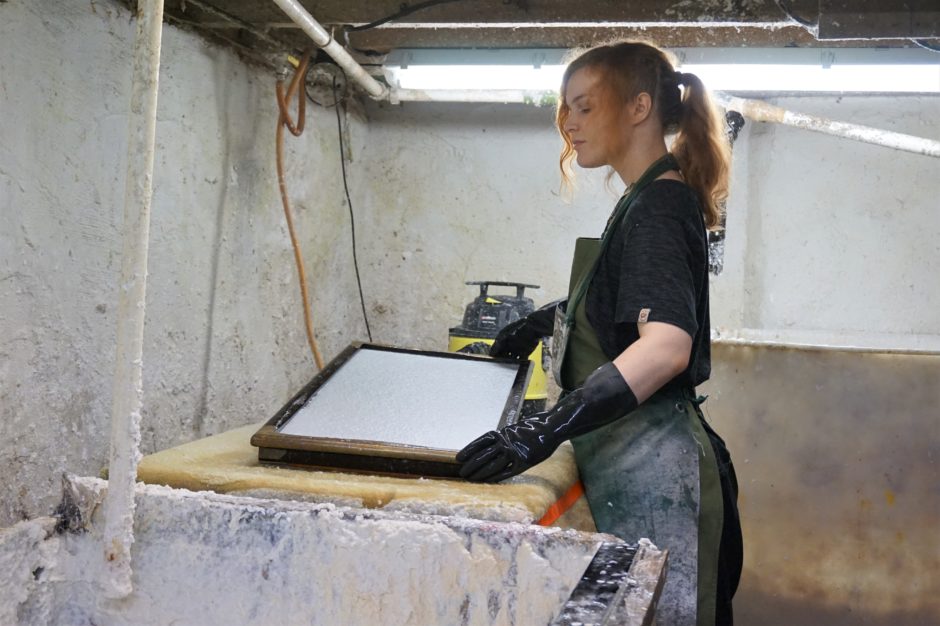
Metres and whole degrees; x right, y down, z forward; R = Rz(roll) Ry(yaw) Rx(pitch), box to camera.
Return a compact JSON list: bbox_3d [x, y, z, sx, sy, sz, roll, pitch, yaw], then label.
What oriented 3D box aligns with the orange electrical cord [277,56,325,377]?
[{"bbox_3d":[-0.428,-0.250,3.150,0.090,0.820,0.200,2,2,11],"label":"orange electrical cord"}]

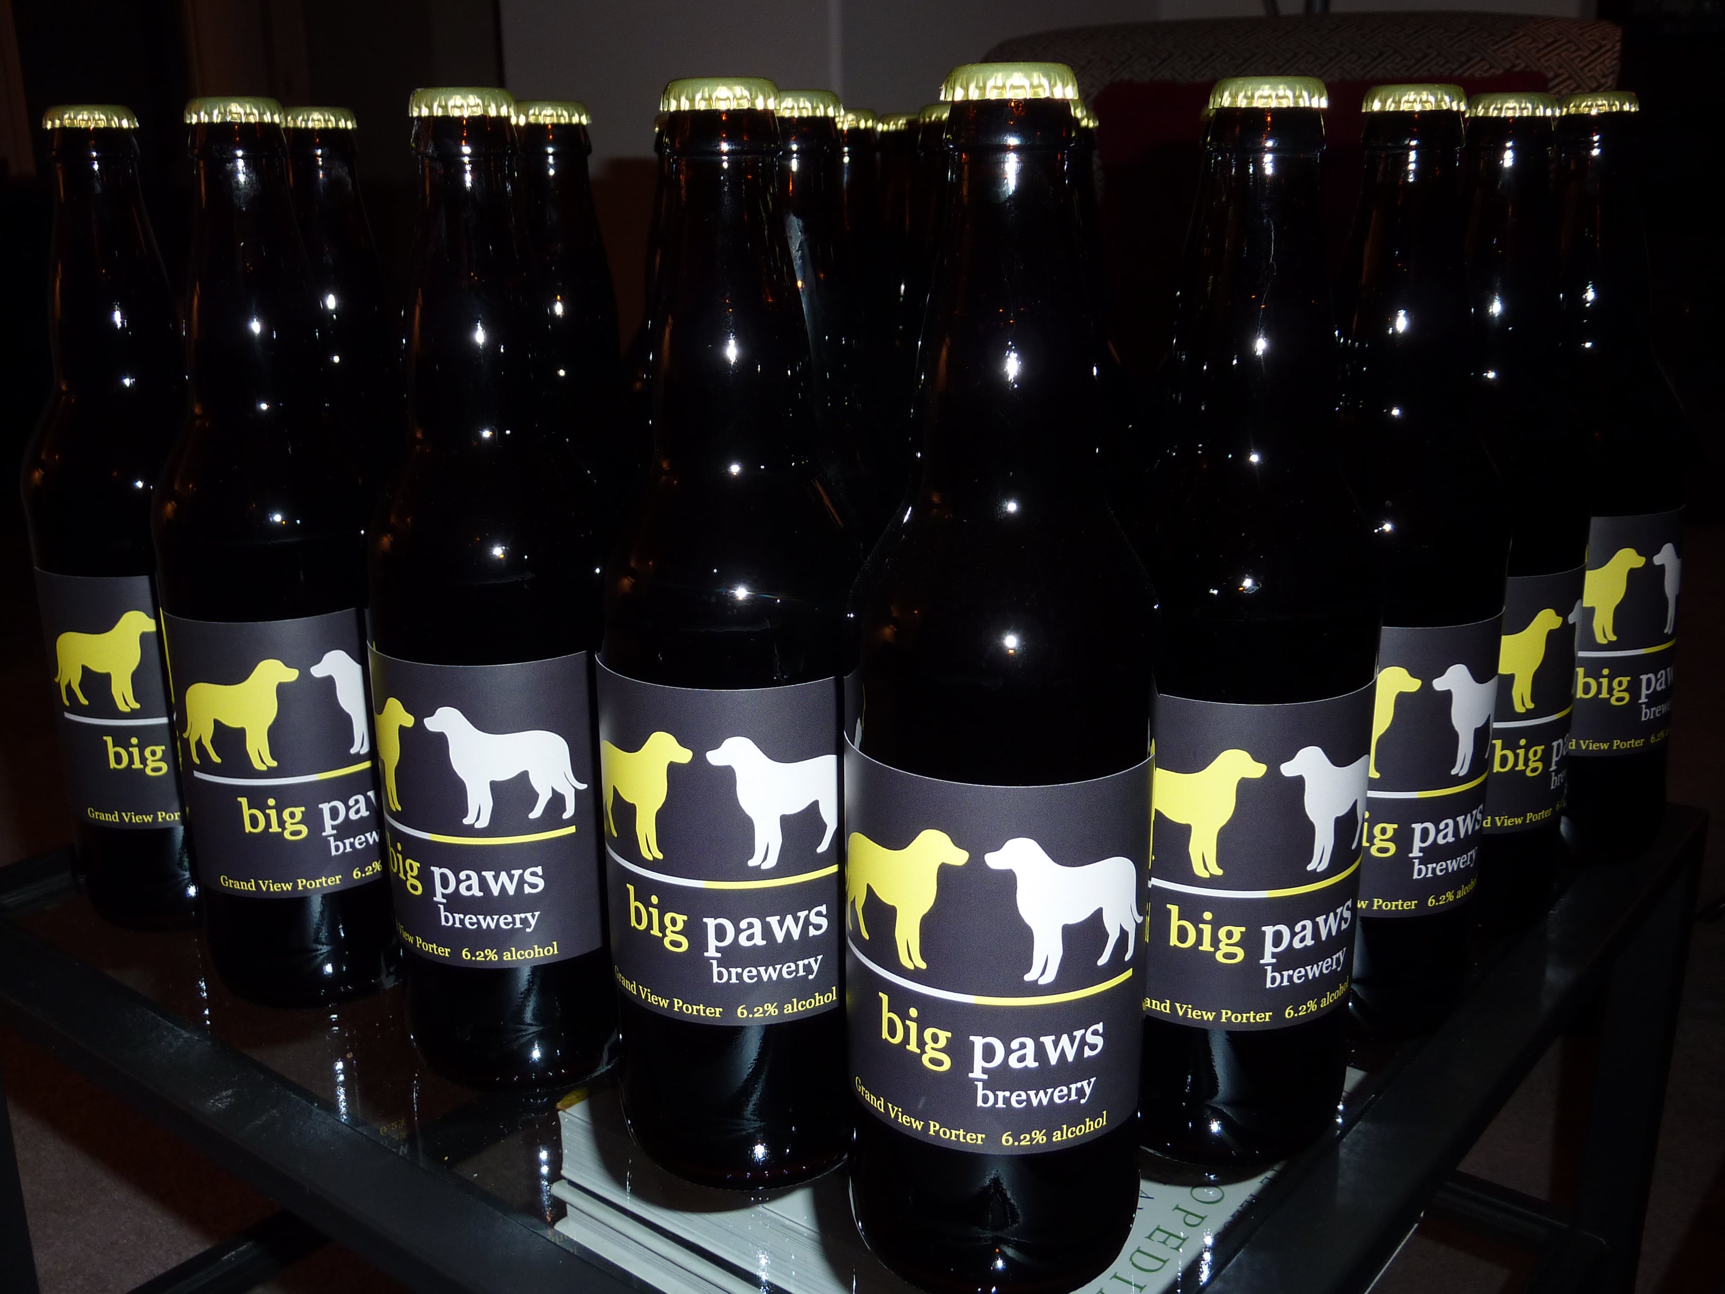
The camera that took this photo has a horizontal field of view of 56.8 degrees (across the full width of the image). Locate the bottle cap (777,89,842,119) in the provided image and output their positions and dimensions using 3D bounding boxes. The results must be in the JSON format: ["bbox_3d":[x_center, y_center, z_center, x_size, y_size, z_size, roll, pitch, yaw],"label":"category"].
[{"bbox_3d":[-0.020,-0.158,0.464,0.029,0.007,0.029,-1,17,0],"label":"bottle cap"}]

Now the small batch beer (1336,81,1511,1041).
[{"bbox_3d":[0.160,-0.021,0.494,0.074,0.288,0.074,-2,17,-5],"label":"small batch beer"}]

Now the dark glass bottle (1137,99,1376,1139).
[{"bbox_3d":[0.101,-0.001,0.432,0.074,0.288,0.074,-2,17,-3],"label":"dark glass bottle"}]

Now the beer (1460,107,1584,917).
[{"bbox_3d":[0.215,-0.043,0.560,0.074,0.288,0.074,-13,21,-34],"label":"beer"}]

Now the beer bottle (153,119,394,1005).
[{"bbox_3d":[-0.188,-0.026,0.519,0.074,0.288,0.074,-8,19,-24],"label":"beer bottle"}]

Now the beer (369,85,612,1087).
[{"bbox_3d":[-0.107,-0.012,0.472,0.074,0.288,0.074,9,20,28],"label":"beer"}]

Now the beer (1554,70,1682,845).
[{"bbox_3d":[0.278,-0.062,0.621,0.074,0.288,0.074,-6,18,-16],"label":"beer"}]

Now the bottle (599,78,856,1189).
[{"bbox_3d":[-0.033,0.002,0.424,0.074,0.288,0.074,3,18,12],"label":"bottle"}]

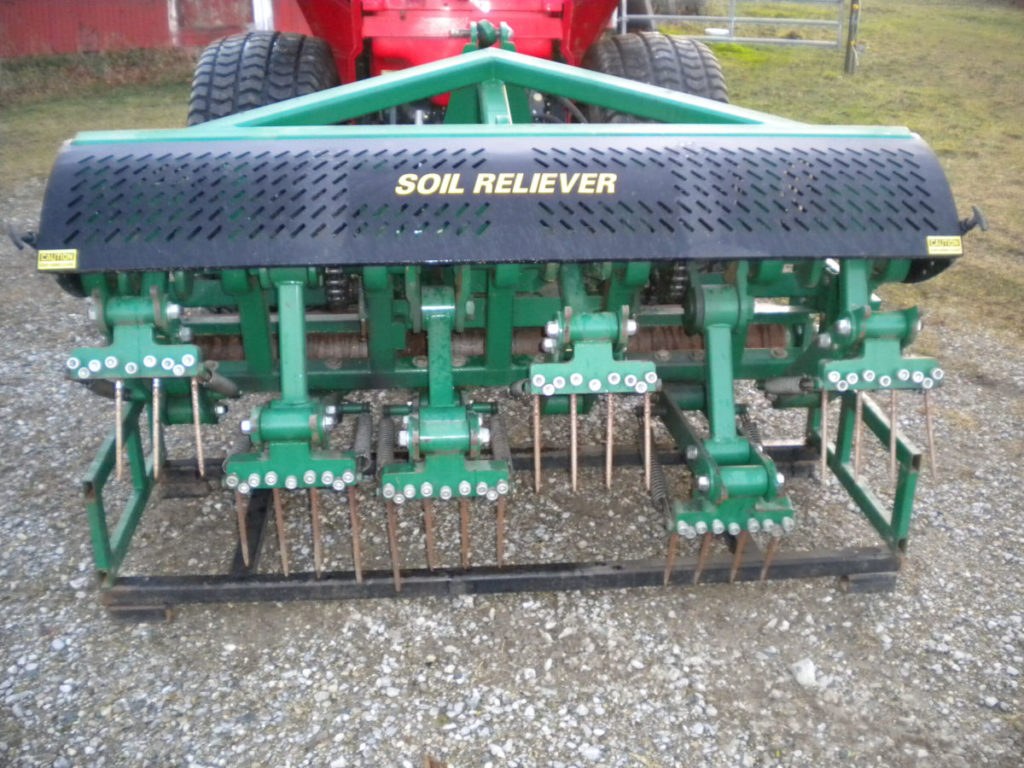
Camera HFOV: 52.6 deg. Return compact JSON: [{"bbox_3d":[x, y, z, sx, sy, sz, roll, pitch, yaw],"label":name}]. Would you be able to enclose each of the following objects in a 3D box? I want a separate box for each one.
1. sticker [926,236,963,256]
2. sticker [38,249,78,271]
[{"bbox_3d":[0.916,-0.292,2.188,0.075,0.040,0.003,-1,-6,-5],"label":"sticker"},{"bbox_3d":[-0.894,-0.244,2.038,0.075,0.040,0.003,-1,-6,-5],"label":"sticker"}]

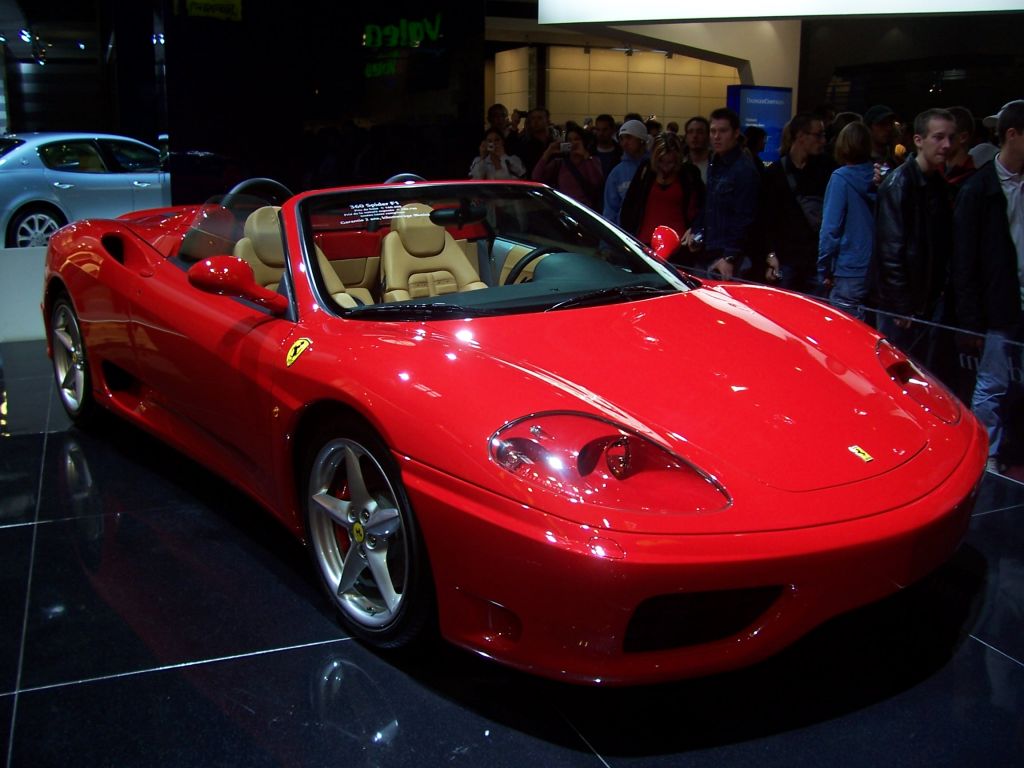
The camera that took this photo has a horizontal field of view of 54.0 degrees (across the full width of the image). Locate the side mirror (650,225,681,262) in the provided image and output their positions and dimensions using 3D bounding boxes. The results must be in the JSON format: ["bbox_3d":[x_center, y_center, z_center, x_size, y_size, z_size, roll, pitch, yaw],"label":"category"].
[{"bbox_3d":[0.635,-0.541,4.082,0.230,0.175,0.200,-9,16,-37],"label":"side mirror"}]

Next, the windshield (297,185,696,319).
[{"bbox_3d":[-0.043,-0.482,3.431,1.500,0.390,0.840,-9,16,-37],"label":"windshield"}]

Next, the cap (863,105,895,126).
[{"bbox_3d":[2.268,-1.655,6.200,0.260,0.135,0.180,11,16,36],"label":"cap"}]

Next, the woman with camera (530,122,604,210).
[{"bbox_3d":[0.361,-0.940,6.936,0.550,1.660,0.420,4,13,12],"label":"woman with camera"}]

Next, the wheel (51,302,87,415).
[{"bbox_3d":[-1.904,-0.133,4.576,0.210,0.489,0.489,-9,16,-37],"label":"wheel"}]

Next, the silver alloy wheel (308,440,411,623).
[{"bbox_3d":[-0.314,0.364,2.580,0.200,0.489,0.489,-9,16,-37],"label":"silver alloy wheel"}]

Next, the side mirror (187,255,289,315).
[{"bbox_3d":[-0.815,-0.288,2.953,0.260,0.195,0.230,-9,16,-37],"label":"side mirror"}]

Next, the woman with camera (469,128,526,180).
[{"bbox_3d":[-0.130,-1.162,7.883,0.500,1.630,0.380,1,13,2],"label":"woman with camera"}]

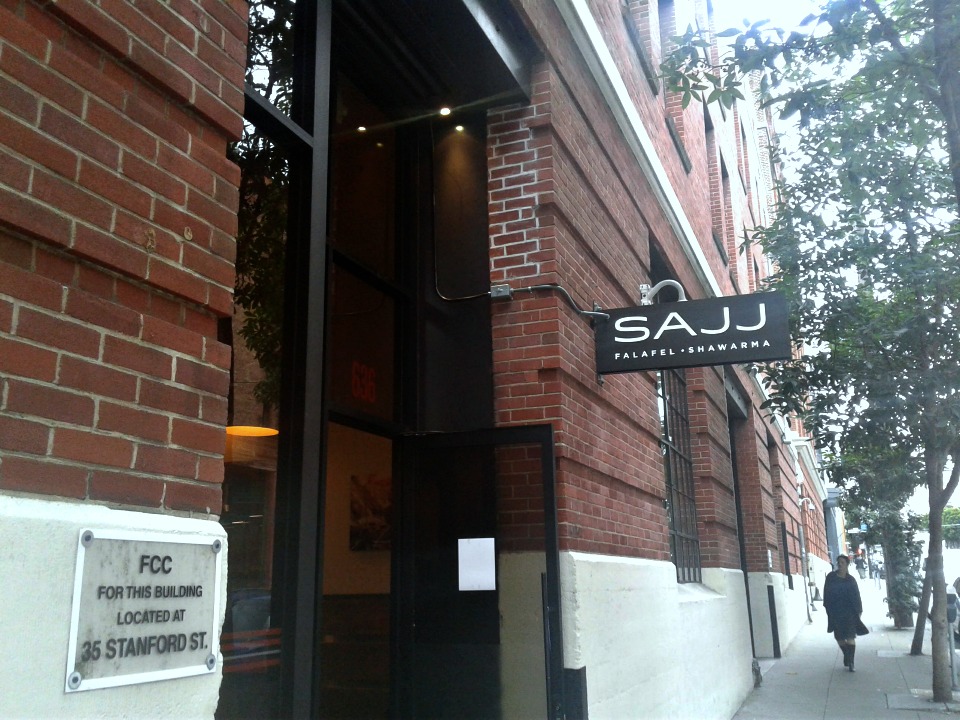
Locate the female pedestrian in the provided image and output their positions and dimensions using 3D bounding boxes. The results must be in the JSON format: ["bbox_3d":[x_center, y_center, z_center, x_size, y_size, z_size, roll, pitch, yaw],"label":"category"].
[{"bbox_3d":[5.329,3.658,13.352,0.620,1.630,0.480,-7,-15,21],"label":"female pedestrian"}]

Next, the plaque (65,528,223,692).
[{"bbox_3d":[-0.700,0.524,1.951,0.015,0.306,0.439,-7,-15,21],"label":"plaque"}]

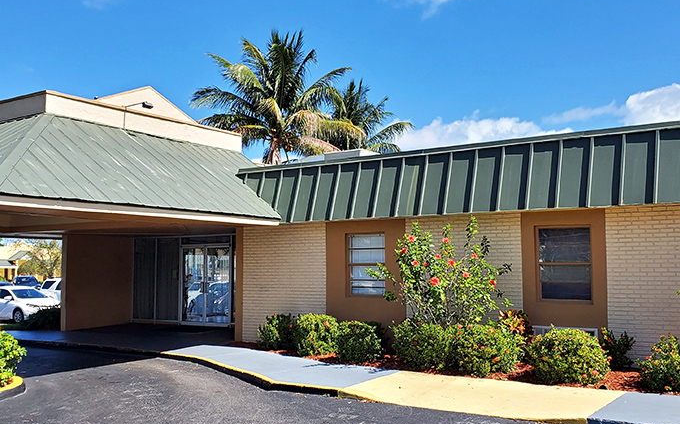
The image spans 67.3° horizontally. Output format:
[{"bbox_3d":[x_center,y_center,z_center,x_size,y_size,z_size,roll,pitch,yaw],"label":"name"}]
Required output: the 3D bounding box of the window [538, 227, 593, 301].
[{"bbox_3d":[3.730,0.860,8.500,0.840,1.230,0.120,-3,-7,27],"label":"window"}]

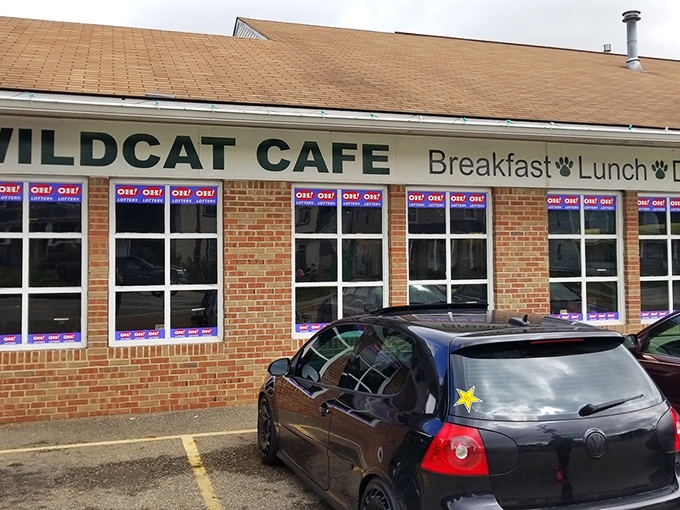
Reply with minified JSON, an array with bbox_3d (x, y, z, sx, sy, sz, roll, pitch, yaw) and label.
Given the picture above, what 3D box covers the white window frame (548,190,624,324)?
[{"bbox_3d":[3.379,0.061,7.075,1.248,1.893,0.100,0,-2,-12],"label":"white window frame"}]

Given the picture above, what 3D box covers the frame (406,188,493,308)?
[{"bbox_3d":[1.403,0.068,6.647,1.248,1.893,0.100,0,-2,-12],"label":"frame"}]

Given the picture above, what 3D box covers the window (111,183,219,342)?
[{"bbox_3d":[-1.997,0.080,5.910,1.248,1.893,0.100,0,-2,-12],"label":"window"}]

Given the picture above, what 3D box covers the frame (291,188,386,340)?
[{"bbox_3d":[-0.007,0.073,6.341,1.248,1.893,0.100,0,-2,-12],"label":"frame"}]

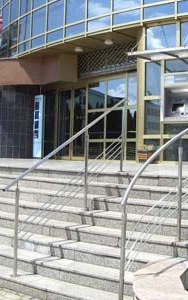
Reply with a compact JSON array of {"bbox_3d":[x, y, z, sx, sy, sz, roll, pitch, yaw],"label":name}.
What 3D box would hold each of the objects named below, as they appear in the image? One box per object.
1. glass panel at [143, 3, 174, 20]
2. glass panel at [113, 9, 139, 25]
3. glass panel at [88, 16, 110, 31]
[{"bbox_3d":[1.414,-2.972,9.420,0.716,0.261,0.050,1,0,32],"label":"glass panel"},{"bbox_3d":[0.786,-3.119,10.321,0.791,0.259,0.050,1,0,40],"label":"glass panel"},{"bbox_3d":[0.137,-3.125,10.881,0.763,0.284,0.050,1,0,41],"label":"glass panel"}]

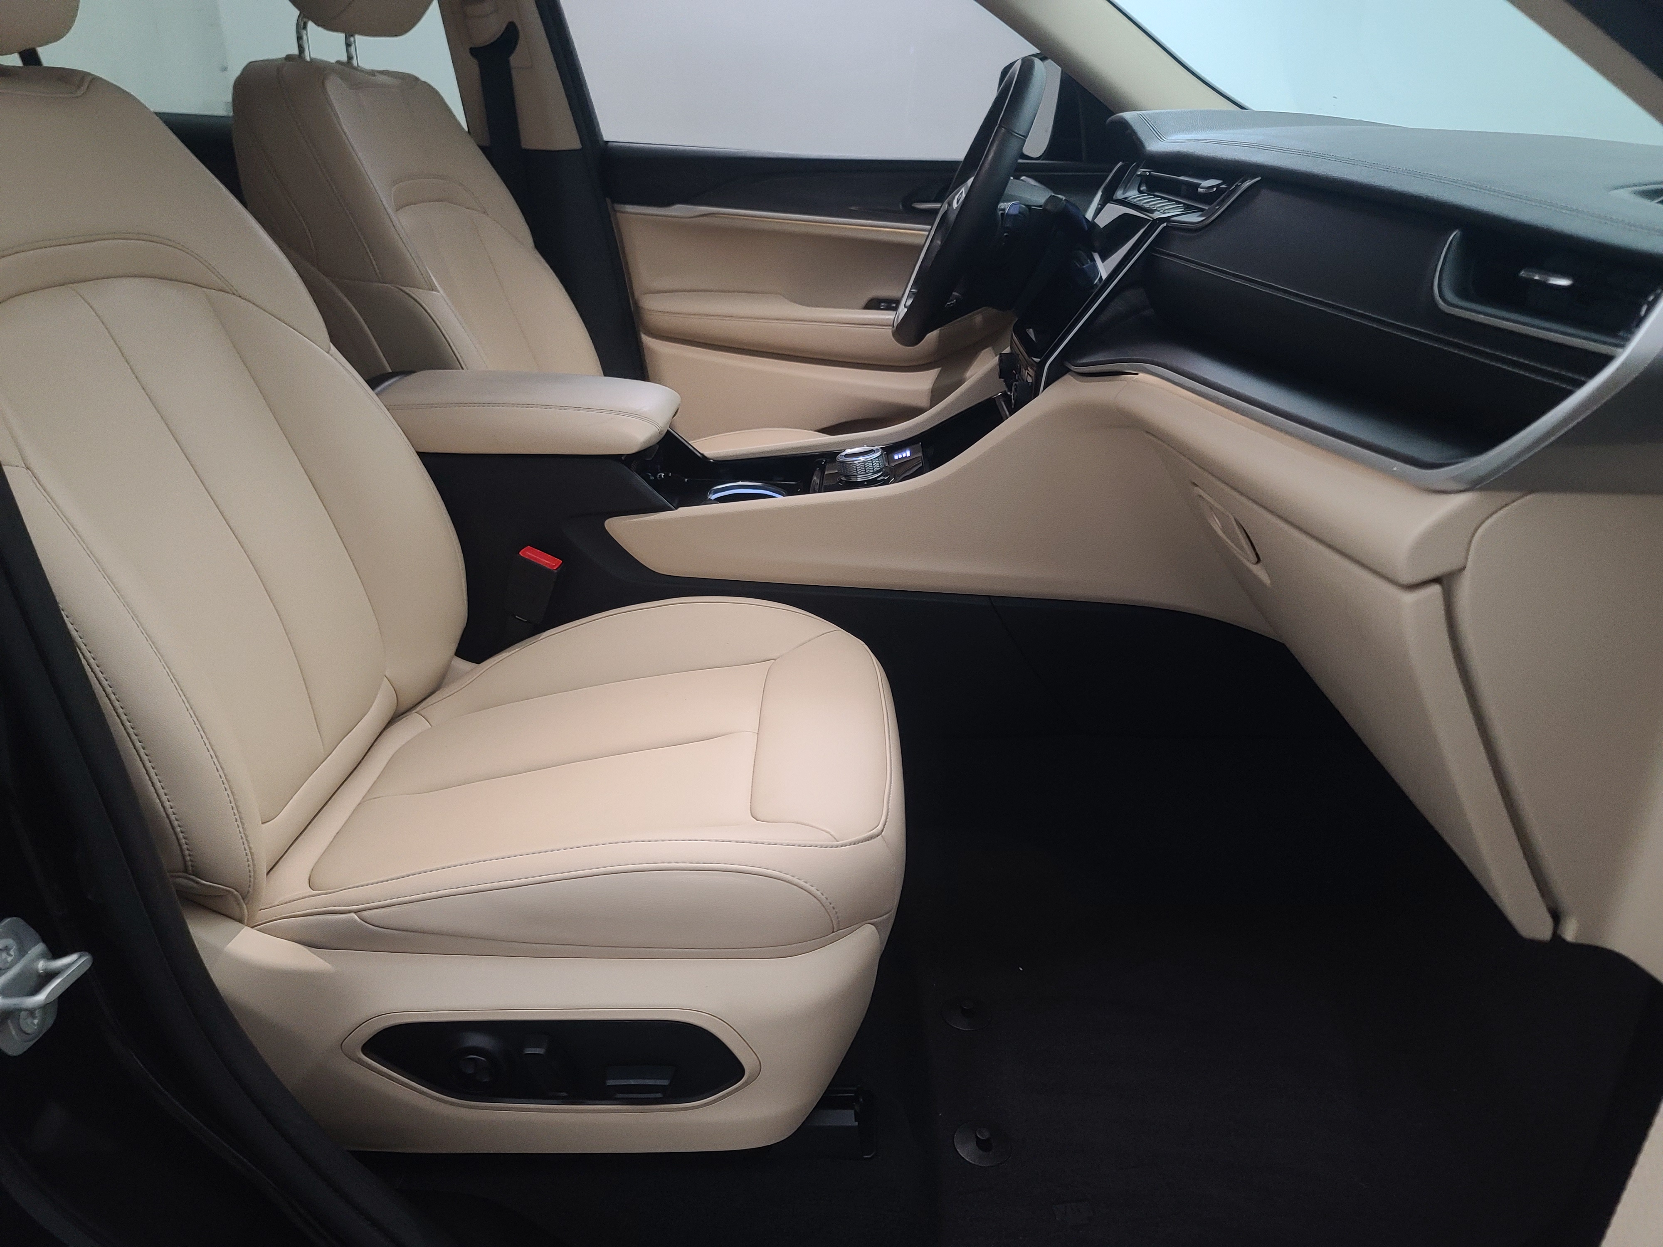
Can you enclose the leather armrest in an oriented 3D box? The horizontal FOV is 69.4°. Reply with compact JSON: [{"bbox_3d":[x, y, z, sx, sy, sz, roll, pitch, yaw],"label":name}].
[{"bbox_3d":[-0.313,-0.235,1.274,0.305,0.058,0.205,0,23,0],"label":"leather armrest"}]

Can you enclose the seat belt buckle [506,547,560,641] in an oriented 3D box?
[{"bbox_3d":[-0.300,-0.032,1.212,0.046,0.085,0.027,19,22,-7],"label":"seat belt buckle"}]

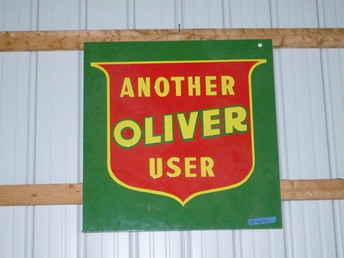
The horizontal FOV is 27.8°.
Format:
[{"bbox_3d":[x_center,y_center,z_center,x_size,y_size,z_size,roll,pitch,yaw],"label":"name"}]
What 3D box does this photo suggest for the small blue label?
[{"bbox_3d":[0.408,0.416,3.133,0.127,0.026,0.002,-4,-12,-1],"label":"small blue label"}]

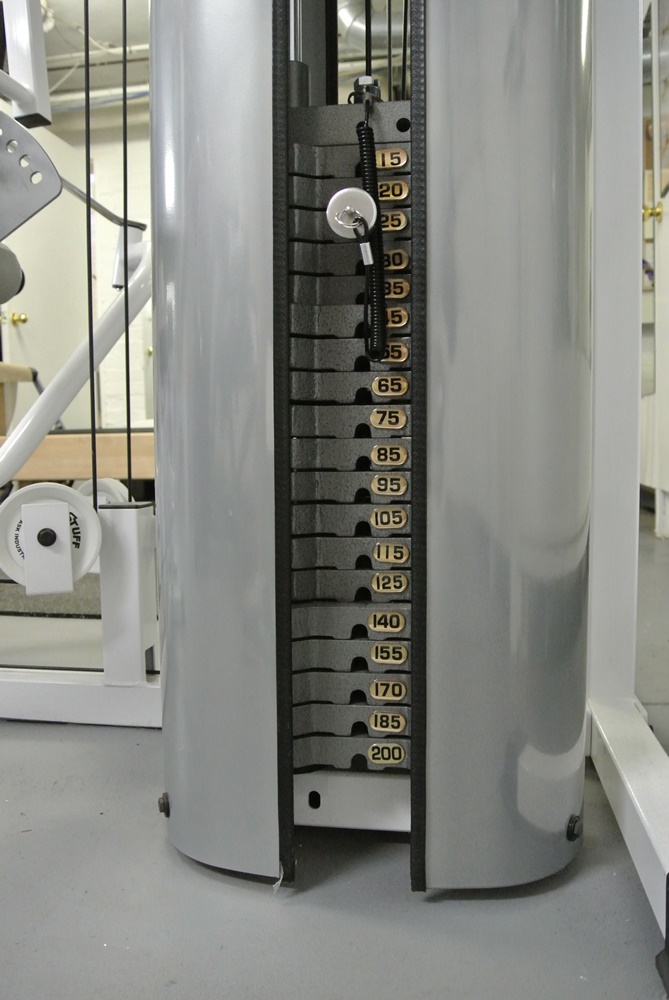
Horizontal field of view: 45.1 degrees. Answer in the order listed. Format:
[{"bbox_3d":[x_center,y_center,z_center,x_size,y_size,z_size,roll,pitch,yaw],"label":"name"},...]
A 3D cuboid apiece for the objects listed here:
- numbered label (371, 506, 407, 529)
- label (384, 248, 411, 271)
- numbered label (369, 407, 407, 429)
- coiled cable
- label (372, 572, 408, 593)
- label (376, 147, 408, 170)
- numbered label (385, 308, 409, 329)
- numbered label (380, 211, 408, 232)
[{"bbox_3d":[0.047,0.016,0.692,0.032,0.017,0.003,0,2,5],"label":"numbered label"},{"bbox_3d":[0.048,-0.203,0.683,0.032,0.017,0.003,0,2,5],"label":"label"},{"bbox_3d":[0.046,-0.069,0.689,0.032,0.017,0.003,0,2,5],"label":"numbered label"},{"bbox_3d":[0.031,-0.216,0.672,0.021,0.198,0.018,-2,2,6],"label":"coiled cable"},{"bbox_3d":[0.048,0.072,0.695,0.032,0.017,0.003,0,2,5],"label":"label"},{"bbox_3d":[0.045,-0.279,0.660,0.030,0.017,0.003,0,4,7],"label":"label"},{"bbox_3d":[0.045,-0.147,0.649,0.030,0.017,0.003,0,4,7],"label":"numbered label"},{"bbox_3d":[0.046,-0.229,0.663,0.030,0.017,0.003,0,4,7],"label":"numbered label"}]

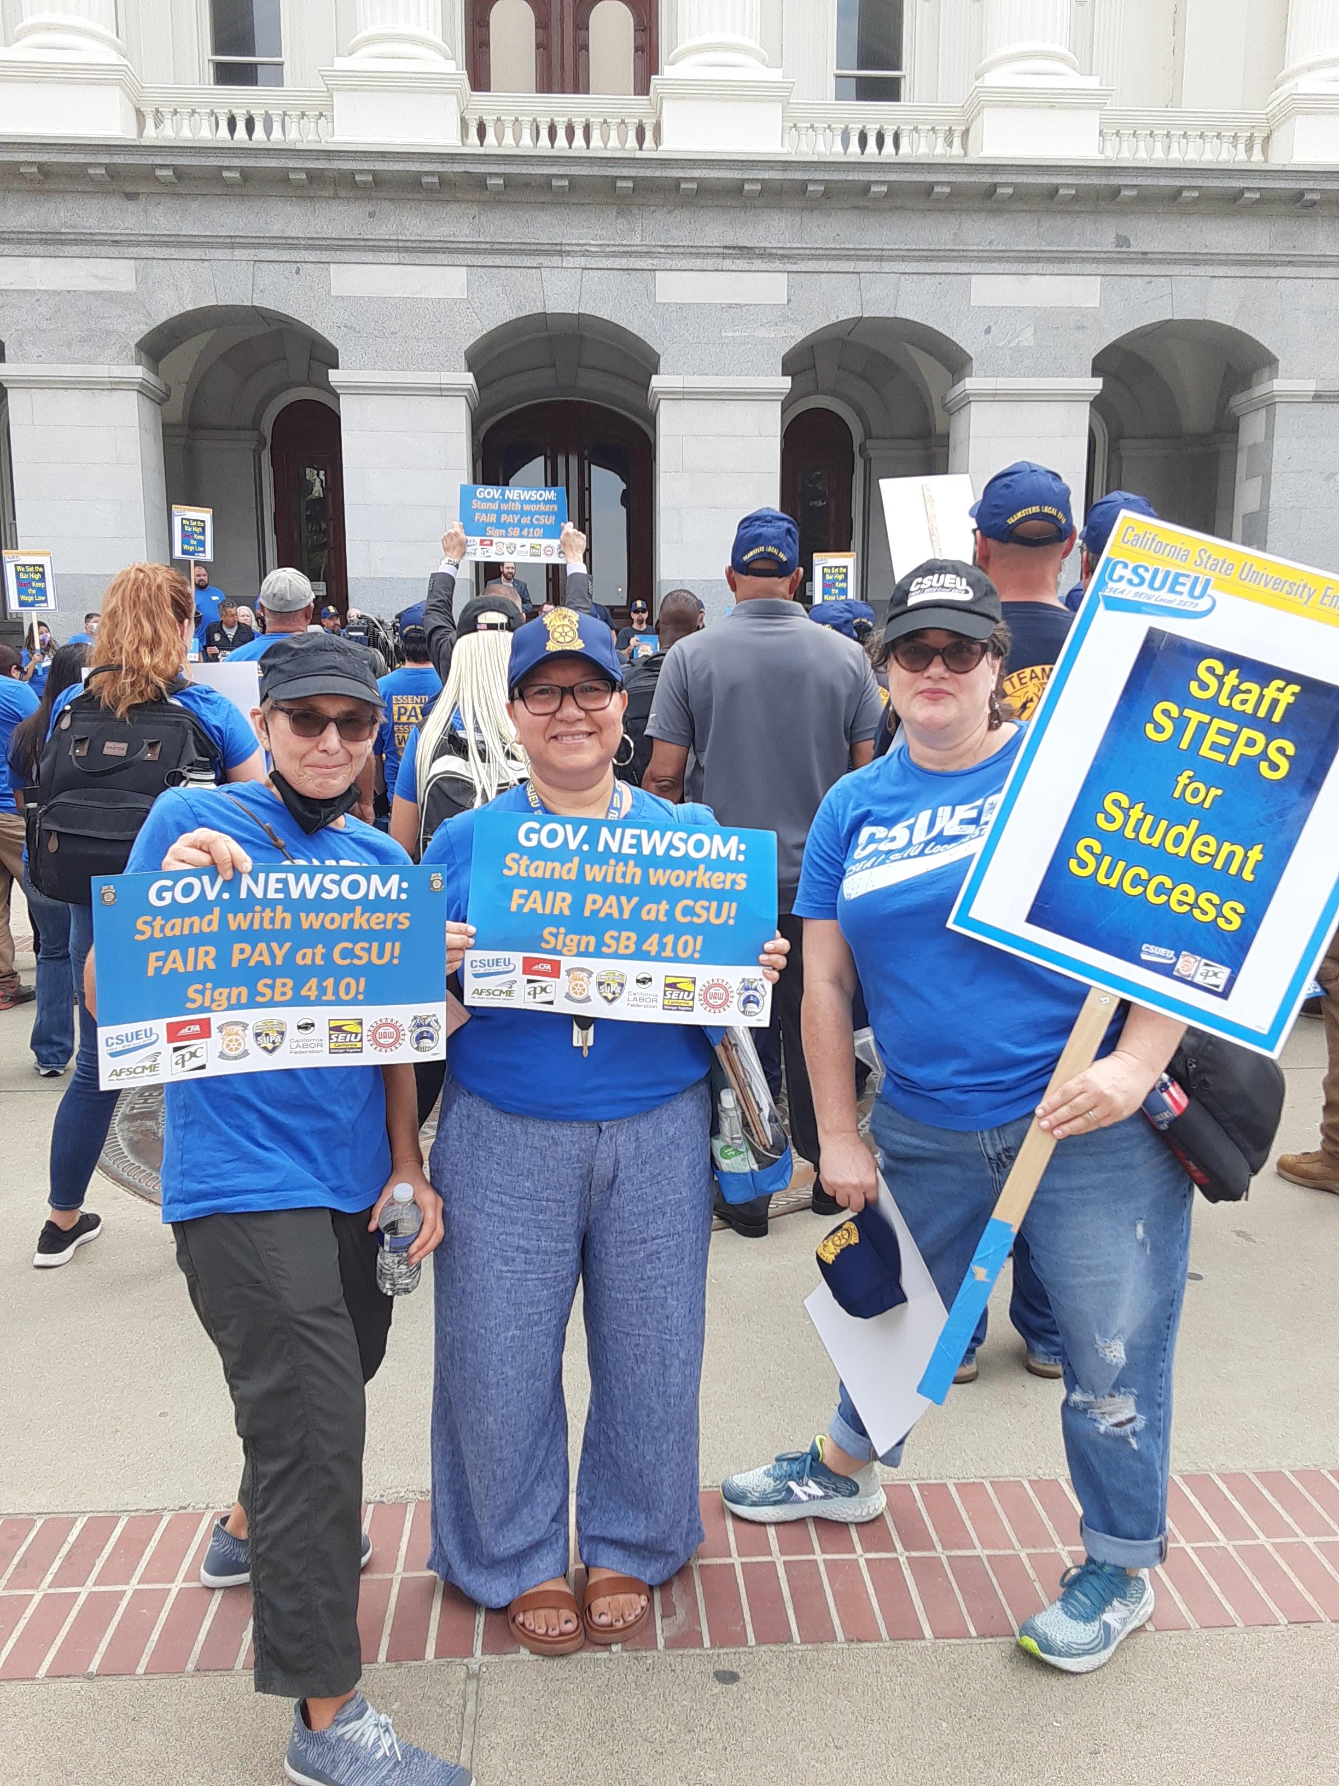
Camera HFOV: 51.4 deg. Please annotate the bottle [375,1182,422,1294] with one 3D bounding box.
[{"bbox_3d":[-0.375,0.485,1.940,0.065,0.195,0.065,3,29,-12],"label":"bottle"}]

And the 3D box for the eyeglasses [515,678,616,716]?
[{"bbox_3d":[-0.150,-0.280,2.006,0.142,0.048,0.140,-5,10,-6],"label":"eyeglasses"}]

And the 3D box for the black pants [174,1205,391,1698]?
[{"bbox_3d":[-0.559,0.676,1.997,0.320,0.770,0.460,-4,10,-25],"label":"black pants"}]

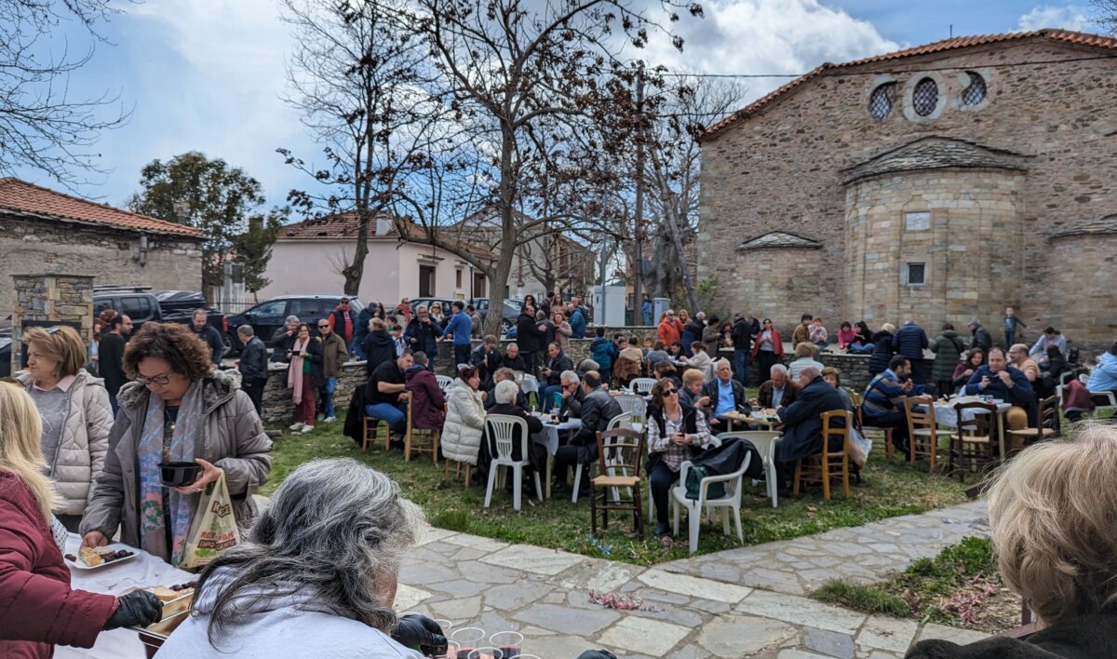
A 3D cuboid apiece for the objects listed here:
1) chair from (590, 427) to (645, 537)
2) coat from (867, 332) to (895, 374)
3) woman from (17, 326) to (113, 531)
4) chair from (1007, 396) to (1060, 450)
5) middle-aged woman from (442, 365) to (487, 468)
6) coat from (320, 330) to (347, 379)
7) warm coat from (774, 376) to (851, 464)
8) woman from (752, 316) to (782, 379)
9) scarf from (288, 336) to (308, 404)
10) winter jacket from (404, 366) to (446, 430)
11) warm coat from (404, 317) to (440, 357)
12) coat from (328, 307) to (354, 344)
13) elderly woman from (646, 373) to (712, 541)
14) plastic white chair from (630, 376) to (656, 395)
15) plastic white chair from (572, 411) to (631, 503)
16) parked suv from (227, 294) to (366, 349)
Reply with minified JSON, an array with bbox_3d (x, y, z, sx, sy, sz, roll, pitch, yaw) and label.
[{"bbox_3d":[0.541,1.312,6.750,0.430,0.890,0.460,1,1,11],"label":"chair"},{"bbox_3d":[7.277,0.525,17.500,0.580,1.020,0.480,2,2,27],"label":"coat"},{"bbox_3d":[-2.290,0.790,3.500,0.480,1.600,0.340,1,1,6],"label":"woman"},{"bbox_3d":[5.936,1.330,9.740,0.430,0.890,0.460,0,2,-35],"label":"chair"},{"bbox_3d":[-0.930,1.040,8.238,0.720,1.260,0.540,1,2,18],"label":"middle-aged woman"},{"bbox_3d":[-3.767,0.410,12.820,0.560,0.760,0.360,1,2,12],"label":"coat"},{"bbox_3d":[2.641,0.865,8.032,0.580,0.880,0.600,-1,3,-45],"label":"warm coat"},{"bbox_3d":[4.591,0.604,17.128,0.620,1.650,0.380,1,2,13],"label":"woman"},{"bbox_3d":[-3.975,0.619,11.850,0.300,1.050,0.240,1,2,14],"label":"scarf"},{"bbox_3d":[-1.716,0.870,10.000,0.530,0.820,0.460,2,3,30],"label":"winter jacket"},{"bbox_3d":[-2.340,0.150,13.300,0.600,0.720,0.400,1,1,-7],"label":"warm coat"},{"bbox_3d":[-4.150,-0.090,14.800,0.520,0.710,0.340,0,1,-30],"label":"coat"},{"bbox_3d":[1.040,1.060,6.700,0.530,1.280,0.730,0,1,-14],"label":"elderly woman"},{"bbox_3d":[1.290,1.160,11.450,0.480,0.860,0.540,1,1,3],"label":"plastic white chair"},{"bbox_3d":[0.418,1.261,7.764,0.530,0.870,0.470,1,2,18],"label":"plastic white chair"},{"bbox_3d":[-7.650,-0.140,22.400,4.550,1.680,1.850,0,1,0],"label":"parked suv"}]

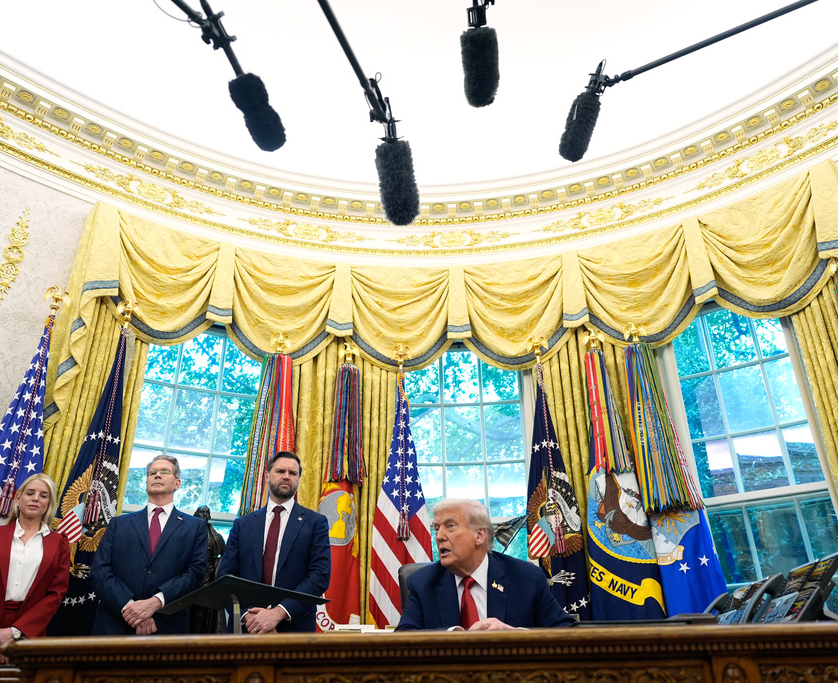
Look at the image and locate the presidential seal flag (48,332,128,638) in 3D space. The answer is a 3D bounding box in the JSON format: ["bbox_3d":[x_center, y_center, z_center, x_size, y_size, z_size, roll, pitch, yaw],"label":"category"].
[{"bbox_3d":[-1.946,0.870,3.961,0.480,2.100,0.300,16,-30,-31],"label":"presidential seal flag"}]

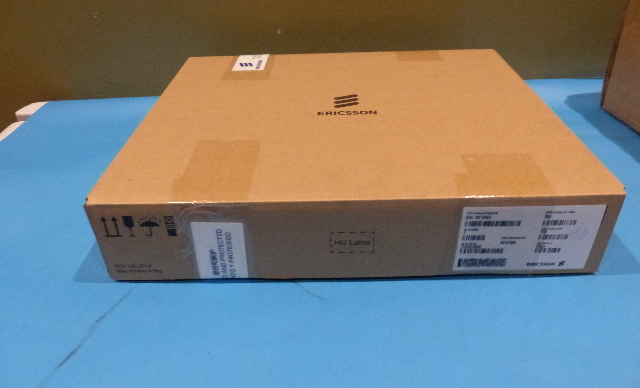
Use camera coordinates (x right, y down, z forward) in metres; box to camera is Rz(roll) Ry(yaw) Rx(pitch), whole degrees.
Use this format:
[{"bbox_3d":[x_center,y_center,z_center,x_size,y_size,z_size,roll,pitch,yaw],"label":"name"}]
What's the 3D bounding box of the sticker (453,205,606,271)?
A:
[{"bbox_3d":[0.165,0.036,0.369,0.108,0.066,0.002,-1,35,2],"label":"sticker"}]

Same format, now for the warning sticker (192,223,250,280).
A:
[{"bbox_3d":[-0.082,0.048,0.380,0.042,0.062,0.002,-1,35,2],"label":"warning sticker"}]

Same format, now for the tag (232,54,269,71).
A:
[{"bbox_3d":[-0.090,-0.173,0.609,0.041,0.002,0.061,-1,35,2],"label":"tag"}]

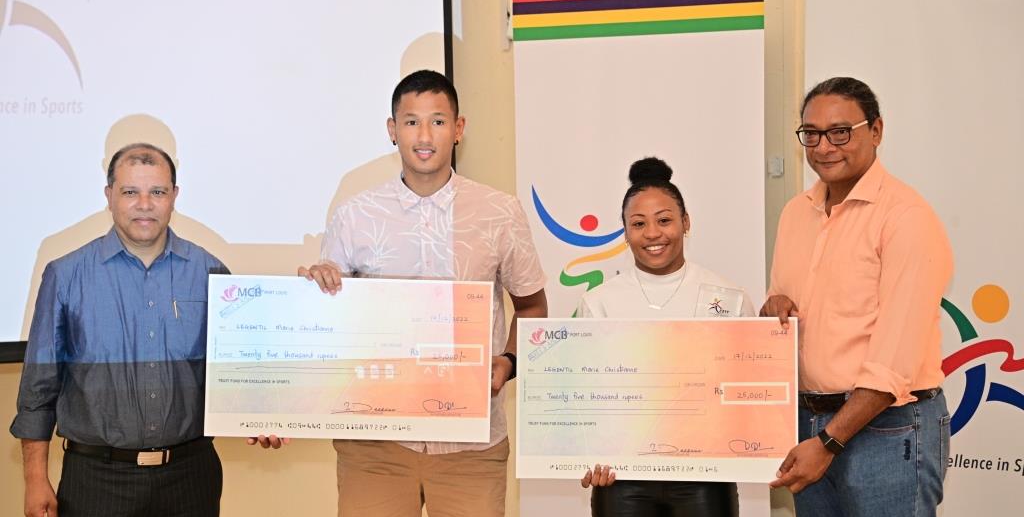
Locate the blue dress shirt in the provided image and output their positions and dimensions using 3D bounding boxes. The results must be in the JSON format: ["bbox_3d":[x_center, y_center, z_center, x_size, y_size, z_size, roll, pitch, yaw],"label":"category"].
[{"bbox_3d":[-0.912,0.194,6.270,0.570,0.550,0.320,-1,1,-16],"label":"blue dress shirt"}]

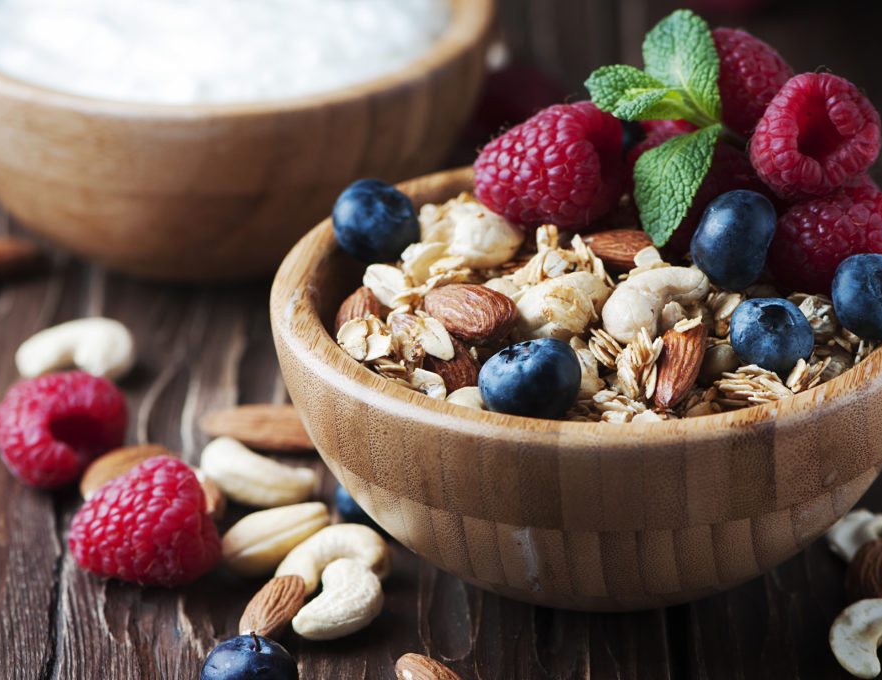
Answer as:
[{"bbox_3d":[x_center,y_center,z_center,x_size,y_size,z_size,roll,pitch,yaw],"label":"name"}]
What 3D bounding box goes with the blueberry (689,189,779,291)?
[{"bbox_3d":[0.053,-0.018,0.799,0.015,0.018,0.015,10,25,-5],"label":"blueberry"}]

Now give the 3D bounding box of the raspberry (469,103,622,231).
[{"bbox_3d":[0.020,-0.032,0.819,0.027,0.023,0.023,-12,26,-10],"label":"raspberry"}]

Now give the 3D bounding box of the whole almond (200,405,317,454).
[{"bbox_3d":[-0.033,0.017,0.845,0.024,0.008,0.013,1,26,3],"label":"whole almond"}]

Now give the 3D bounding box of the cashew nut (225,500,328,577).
[{"bbox_3d":[-0.030,0.036,0.802,0.024,0.011,0.011,-19,31,-34],"label":"cashew nut"}]

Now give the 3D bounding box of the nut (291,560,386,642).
[{"bbox_3d":[-0.018,0.045,0.779,0.013,0.010,0.021,29,56,21],"label":"nut"}]

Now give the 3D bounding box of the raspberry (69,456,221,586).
[{"bbox_3d":[-0.052,0.032,0.789,0.026,0.022,0.022,-14,25,0],"label":"raspberry"}]

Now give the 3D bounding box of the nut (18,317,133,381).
[{"bbox_3d":[-0.071,0.002,0.866,0.023,0.011,0.013,3,25,6],"label":"nut"}]

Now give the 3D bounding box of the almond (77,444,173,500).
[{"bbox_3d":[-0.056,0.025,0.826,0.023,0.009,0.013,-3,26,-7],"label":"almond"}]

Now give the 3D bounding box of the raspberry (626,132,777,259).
[{"bbox_3d":[0.047,-0.026,0.802,0.025,0.021,0.023,0,25,0],"label":"raspberry"}]

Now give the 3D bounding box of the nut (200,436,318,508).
[{"bbox_3d":[-0.034,0.024,0.818,0.023,0.011,0.013,12,27,25],"label":"nut"}]

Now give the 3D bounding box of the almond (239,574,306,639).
[{"bbox_3d":[-0.029,0.046,0.771,0.010,0.007,0.020,10,26,21],"label":"almond"}]

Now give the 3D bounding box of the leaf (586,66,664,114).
[{"bbox_3d":[0.034,-0.045,0.806,0.017,0.004,0.011,18,46,9],"label":"leaf"}]

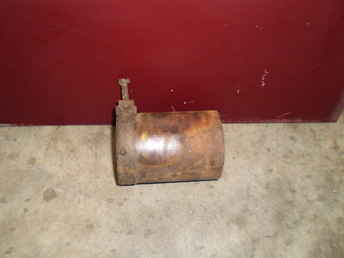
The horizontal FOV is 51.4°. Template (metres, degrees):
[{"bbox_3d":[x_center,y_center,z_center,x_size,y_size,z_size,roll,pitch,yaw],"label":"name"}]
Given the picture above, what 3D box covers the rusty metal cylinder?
[{"bbox_3d":[-0.005,0.011,0.513,0.146,0.133,0.111,-3,40,-3],"label":"rusty metal cylinder"}]

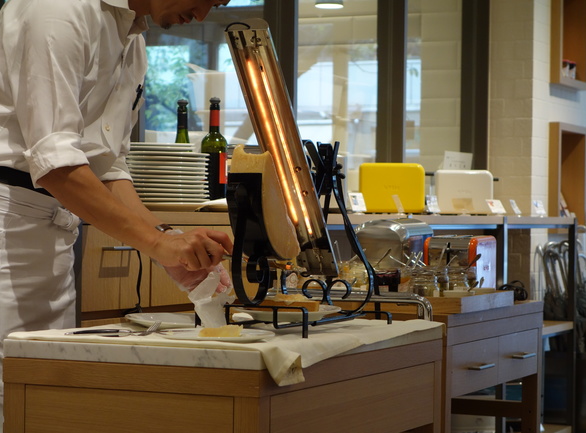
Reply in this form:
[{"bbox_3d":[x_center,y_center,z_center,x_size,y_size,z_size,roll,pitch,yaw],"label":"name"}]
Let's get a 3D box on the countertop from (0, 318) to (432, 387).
[{"bbox_3d":[-0.099,0.250,3.705,0.524,0.035,0.984,1,0,24],"label":"countertop"}]

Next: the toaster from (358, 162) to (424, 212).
[{"bbox_3d":[0.390,-0.107,6.841,0.255,0.190,0.180,1,0,9],"label":"toaster"}]

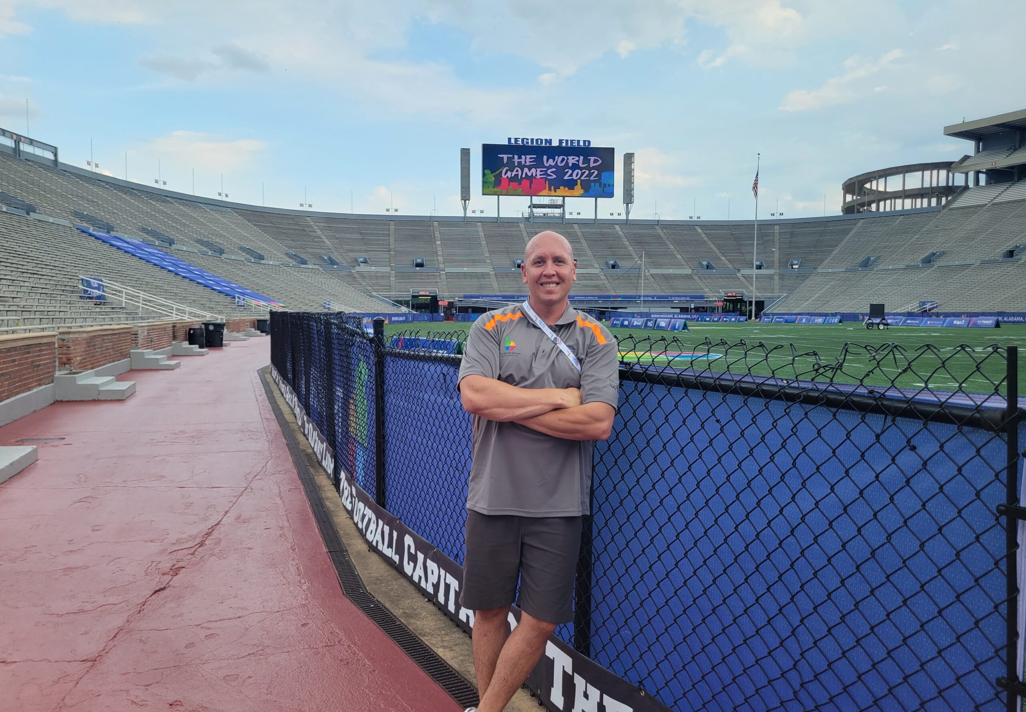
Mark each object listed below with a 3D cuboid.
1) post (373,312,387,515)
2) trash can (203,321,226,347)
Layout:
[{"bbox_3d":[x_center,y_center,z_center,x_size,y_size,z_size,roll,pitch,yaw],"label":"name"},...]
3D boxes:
[{"bbox_3d":[-0.844,0.500,4.900,0.077,1.480,0.077,0,3,0],"label":"post"},{"bbox_3d":[-12.950,-0.945,33.400,0.870,1.110,0.720,0,3,-6],"label":"trash can"}]

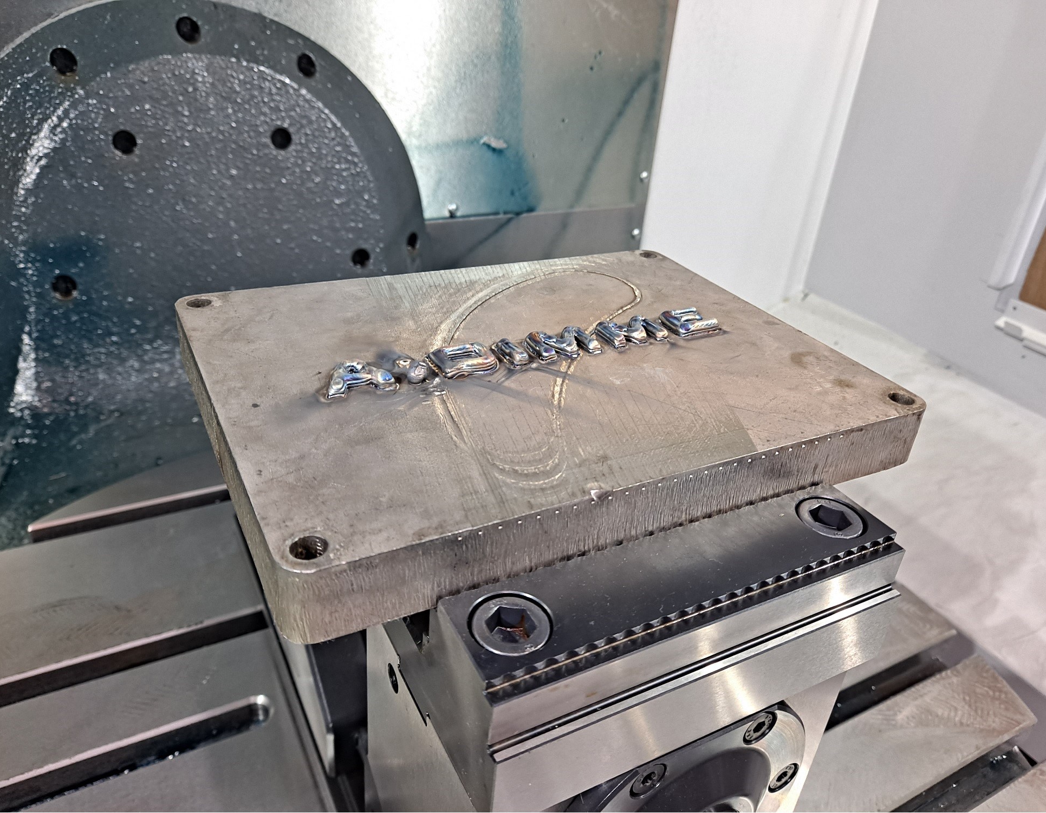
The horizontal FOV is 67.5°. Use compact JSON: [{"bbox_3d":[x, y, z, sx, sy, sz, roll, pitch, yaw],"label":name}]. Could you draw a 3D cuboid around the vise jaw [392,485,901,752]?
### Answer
[{"bbox_3d":[0.040,0.048,0.201,0.125,0.021,0.038,-11,34,-27],"label":"vise jaw"}]

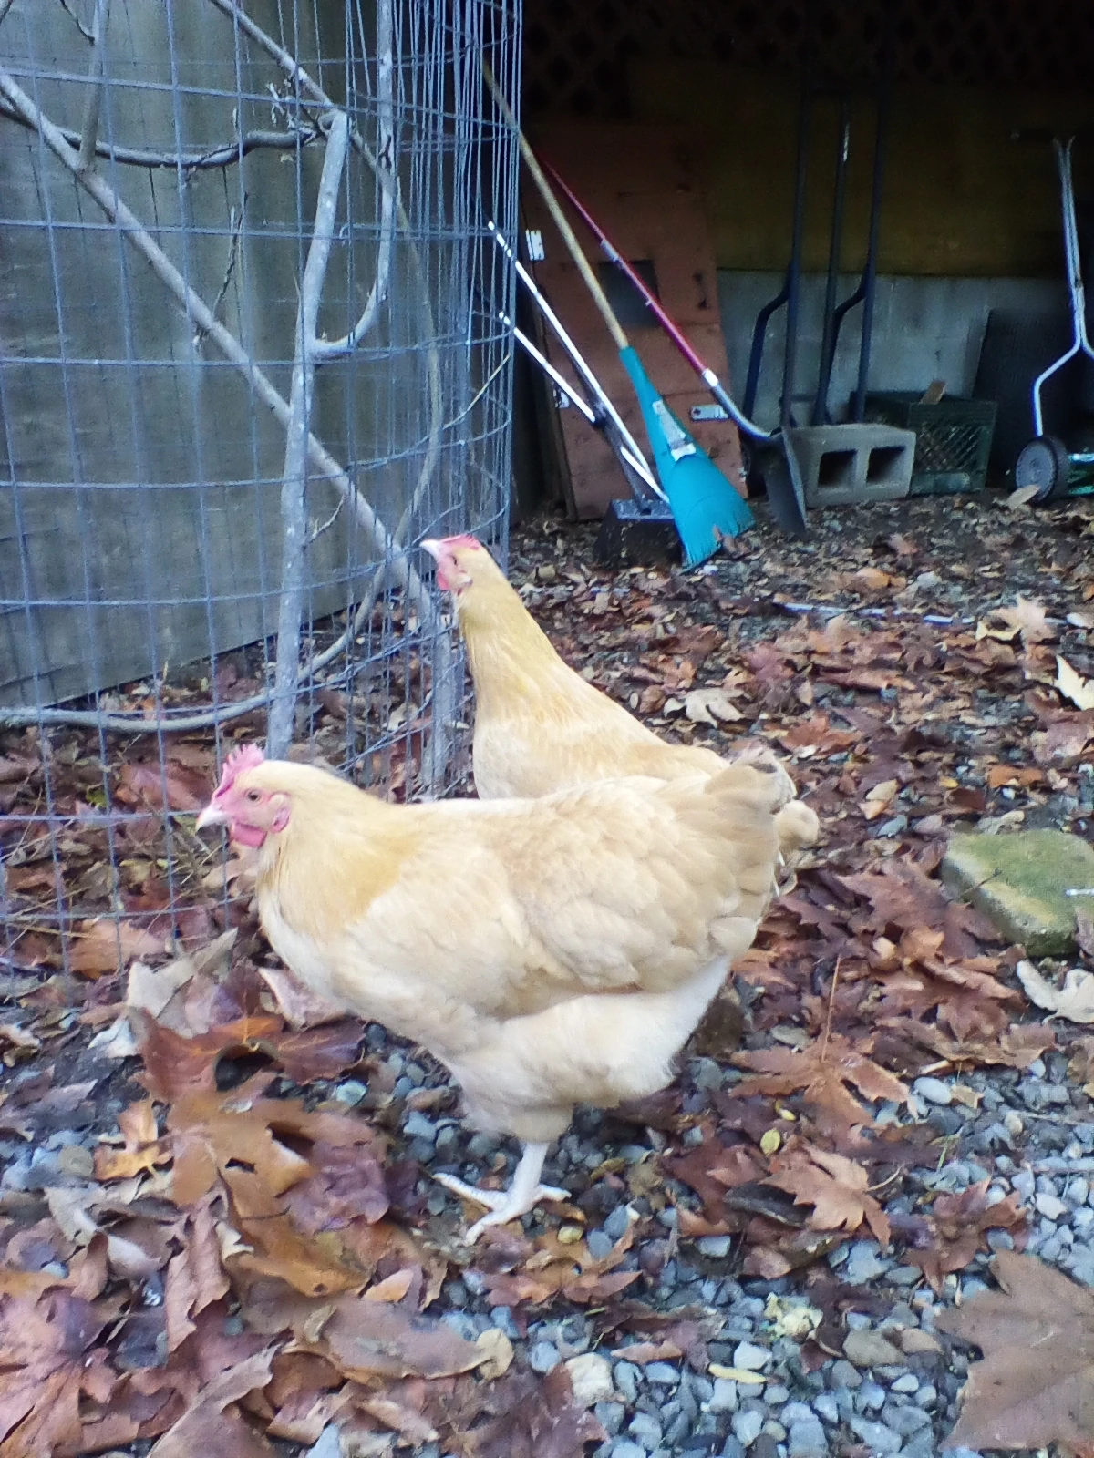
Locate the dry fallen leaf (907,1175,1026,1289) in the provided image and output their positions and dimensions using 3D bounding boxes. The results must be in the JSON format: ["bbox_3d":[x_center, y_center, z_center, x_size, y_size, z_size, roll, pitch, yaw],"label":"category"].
[{"bbox_3d":[0.314,0.378,0.977,0.092,0.022,0.105,1,20,0],"label":"dry fallen leaf"}]

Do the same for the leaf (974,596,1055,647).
[{"bbox_3d":[0.913,-0.210,2.545,0.148,0.060,0.120,1,20,0],"label":"leaf"}]

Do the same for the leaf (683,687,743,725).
[{"bbox_3d":[0.267,-0.036,2.093,0.098,0.030,0.105,1,20,0],"label":"leaf"}]

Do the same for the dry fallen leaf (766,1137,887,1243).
[{"bbox_3d":[0.217,0.358,1.013,0.095,0.030,0.100,1,20,0],"label":"dry fallen leaf"}]

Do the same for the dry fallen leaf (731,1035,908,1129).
[{"bbox_3d":[0.241,0.309,1.149,0.152,0.028,0.120,1,20,0],"label":"dry fallen leaf"}]

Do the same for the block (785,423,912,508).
[{"bbox_3d":[0.887,-0.796,3.942,0.395,0.193,0.190,-10,23,-27],"label":"block"}]

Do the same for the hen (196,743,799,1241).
[{"bbox_3d":[-0.041,0.189,0.982,0.423,0.366,0.210,2,20,4],"label":"hen"}]

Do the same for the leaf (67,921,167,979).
[{"bbox_3d":[-0.441,0.226,1.340,0.100,0.030,0.090,1,20,0],"label":"leaf"}]

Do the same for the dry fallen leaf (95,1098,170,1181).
[{"bbox_3d":[-0.335,0.332,1.055,0.063,0.030,0.075,1,20,0],"label":"dry fallen leaf"}]

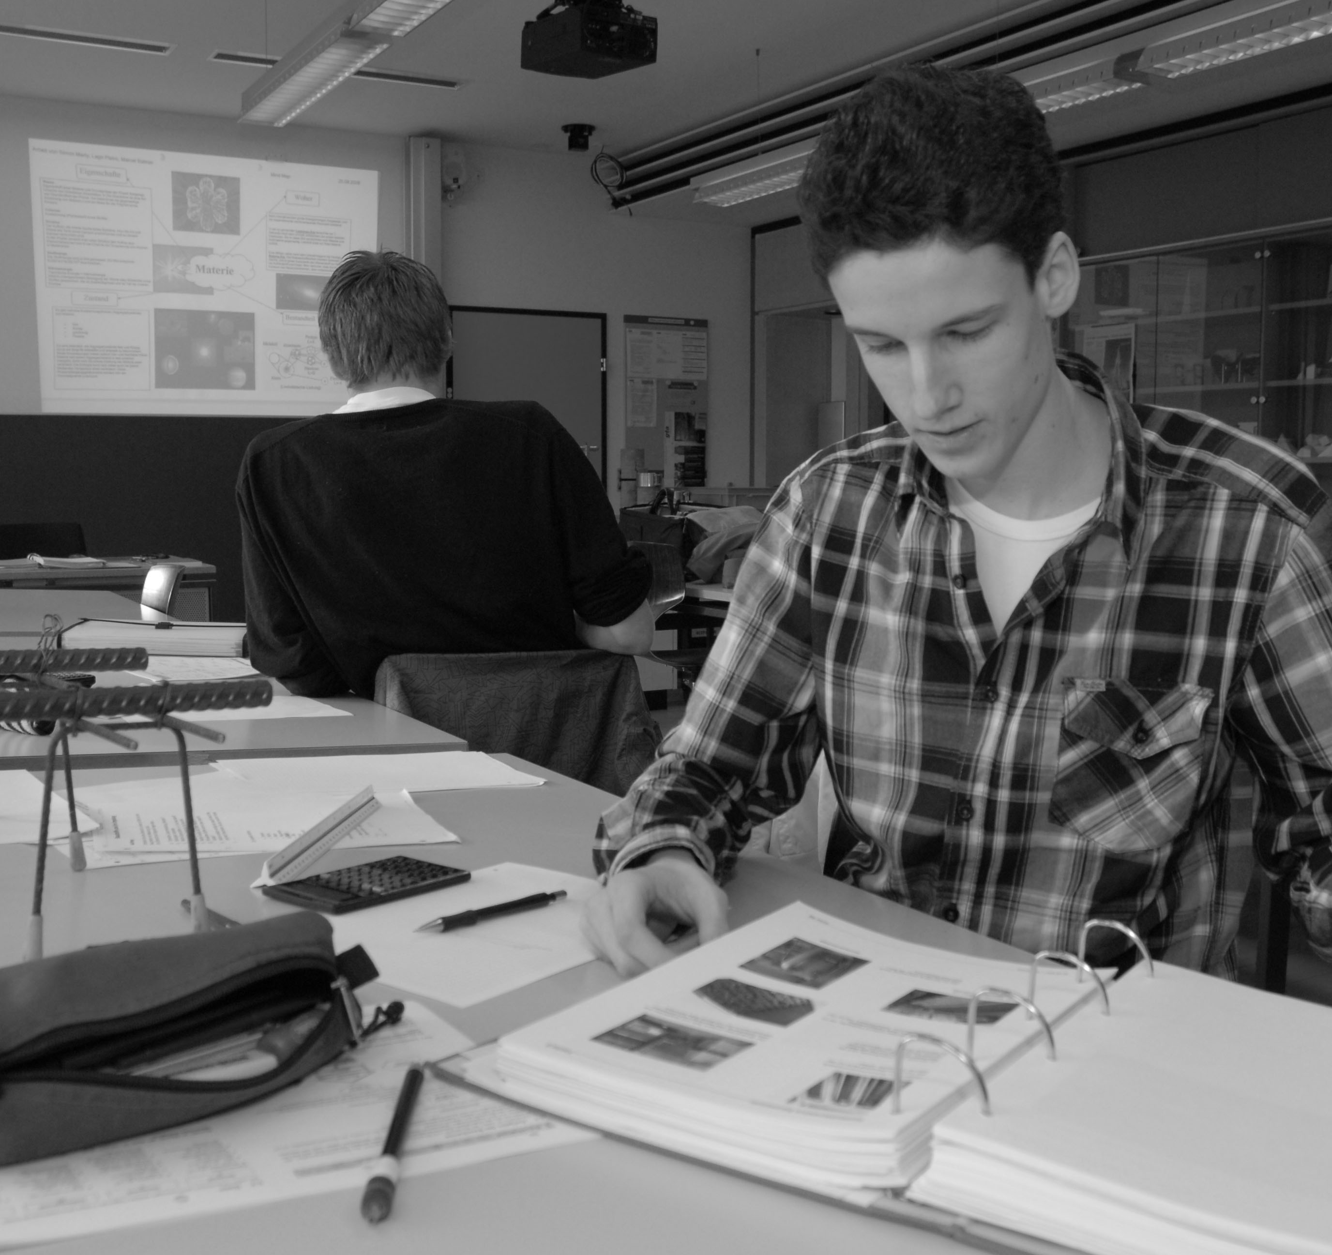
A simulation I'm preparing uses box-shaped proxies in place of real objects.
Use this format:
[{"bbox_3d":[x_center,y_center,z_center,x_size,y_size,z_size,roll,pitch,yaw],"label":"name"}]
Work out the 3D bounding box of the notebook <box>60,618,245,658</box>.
[{"bbox_3d":[-0.967,0.012,2.677,0.310,0.056,0.280,2,4,-18],"label":"notebook"}]

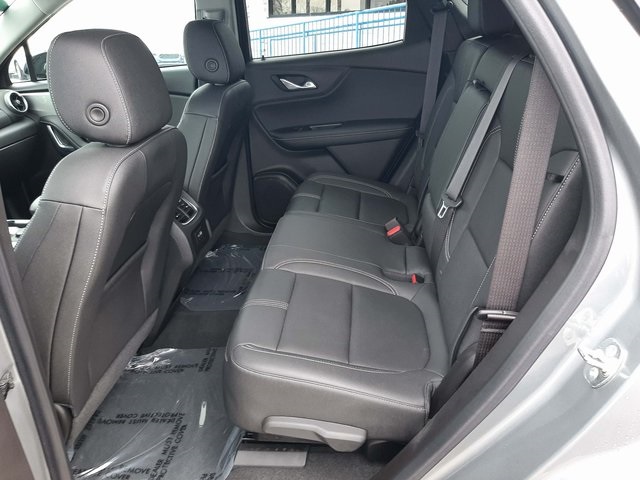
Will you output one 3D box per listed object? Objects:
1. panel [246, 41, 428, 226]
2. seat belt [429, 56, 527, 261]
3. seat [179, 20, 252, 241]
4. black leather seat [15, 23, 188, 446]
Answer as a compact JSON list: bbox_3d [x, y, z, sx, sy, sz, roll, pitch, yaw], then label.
[{"bbox_3d":[0.079,-0.411,2.079,0.760,0.800,0.130,0,27,6],"label":"panel"},{"bbox_3d":[0.408,-0.236,1.273,0.070,0.530,0.110,13,39,-4],"label":"seat belt"},{"bbox_3d":[-0.632,-0.315,1.842,0.790,0.970,0.530,0,27,6],"label":"seat"},{"bbox_3d":[-0.705,0.007,1.202,0.790,0.970,0.530,0,27,6],"label":"black leather seat"}]

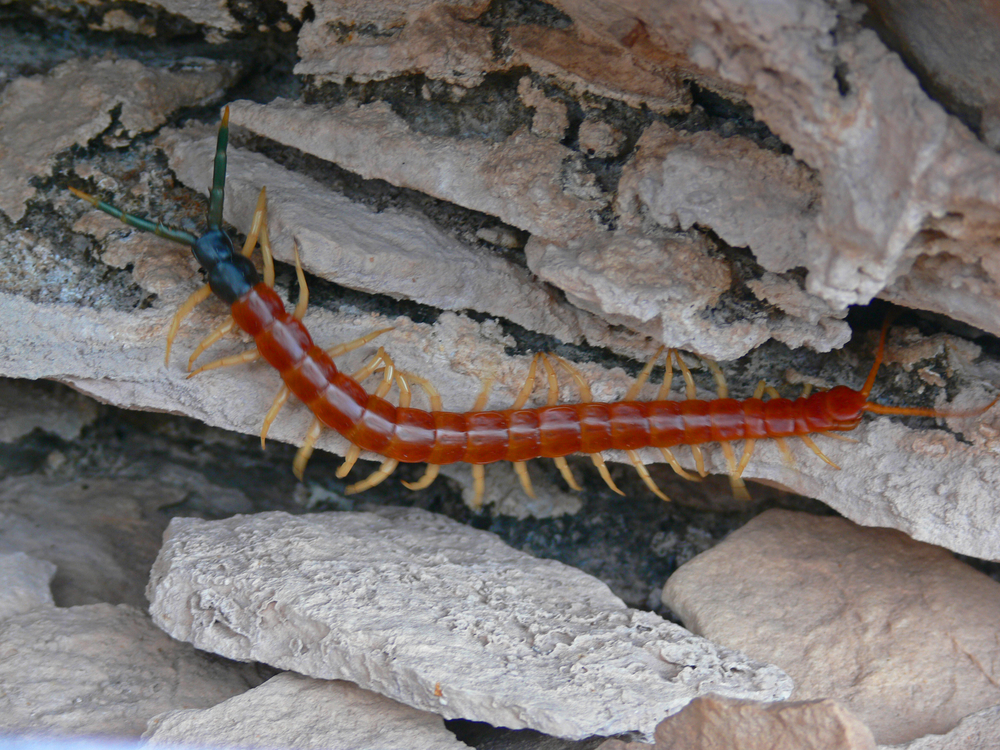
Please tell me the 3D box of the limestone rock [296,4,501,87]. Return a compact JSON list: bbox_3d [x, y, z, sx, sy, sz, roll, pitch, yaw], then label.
[{"bbox_3d":[-0.023,-0.073,0.900,0.045,0.018,0.027,0,15,0],"label":"limestone rock"}]

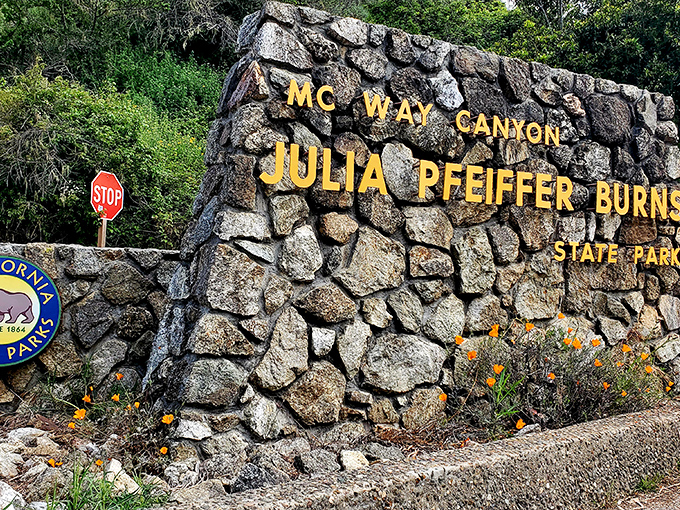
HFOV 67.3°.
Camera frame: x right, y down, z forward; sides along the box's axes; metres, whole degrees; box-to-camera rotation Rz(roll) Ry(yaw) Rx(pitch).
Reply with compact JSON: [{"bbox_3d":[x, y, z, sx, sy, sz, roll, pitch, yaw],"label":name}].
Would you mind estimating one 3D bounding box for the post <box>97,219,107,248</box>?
[{"bbox_3d":[-3.790,0.040,8.110,0.090,2.600,0.090,1,-2,13],"label":"post"}]

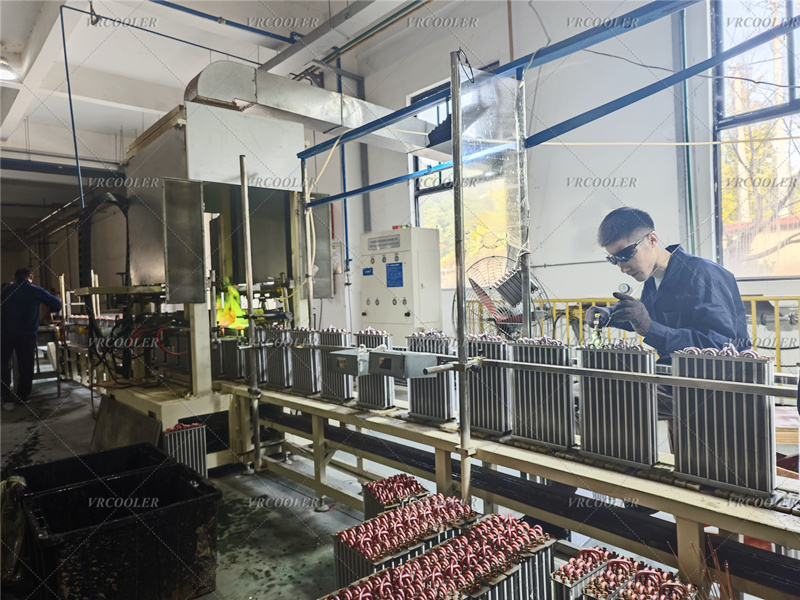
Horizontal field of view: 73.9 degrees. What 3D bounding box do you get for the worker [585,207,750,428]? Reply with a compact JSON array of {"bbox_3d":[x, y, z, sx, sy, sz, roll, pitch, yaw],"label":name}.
[{"bbox_3d":[1.025,0.373,2.075,0.720,1.450,0.530,-3,1,-27],"label":"worker"}]

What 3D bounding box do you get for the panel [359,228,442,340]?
[{"bbox_3d":[0.023,0.130,6.426,0.435,1.872,0.912,-3,1,-42],"label":"panel"}]

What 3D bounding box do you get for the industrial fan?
[{"bbox_3d":[0.660,0.421,3.087,0.500,1.349,0.760,-3,1,-41],"label":"industrial fan"}]

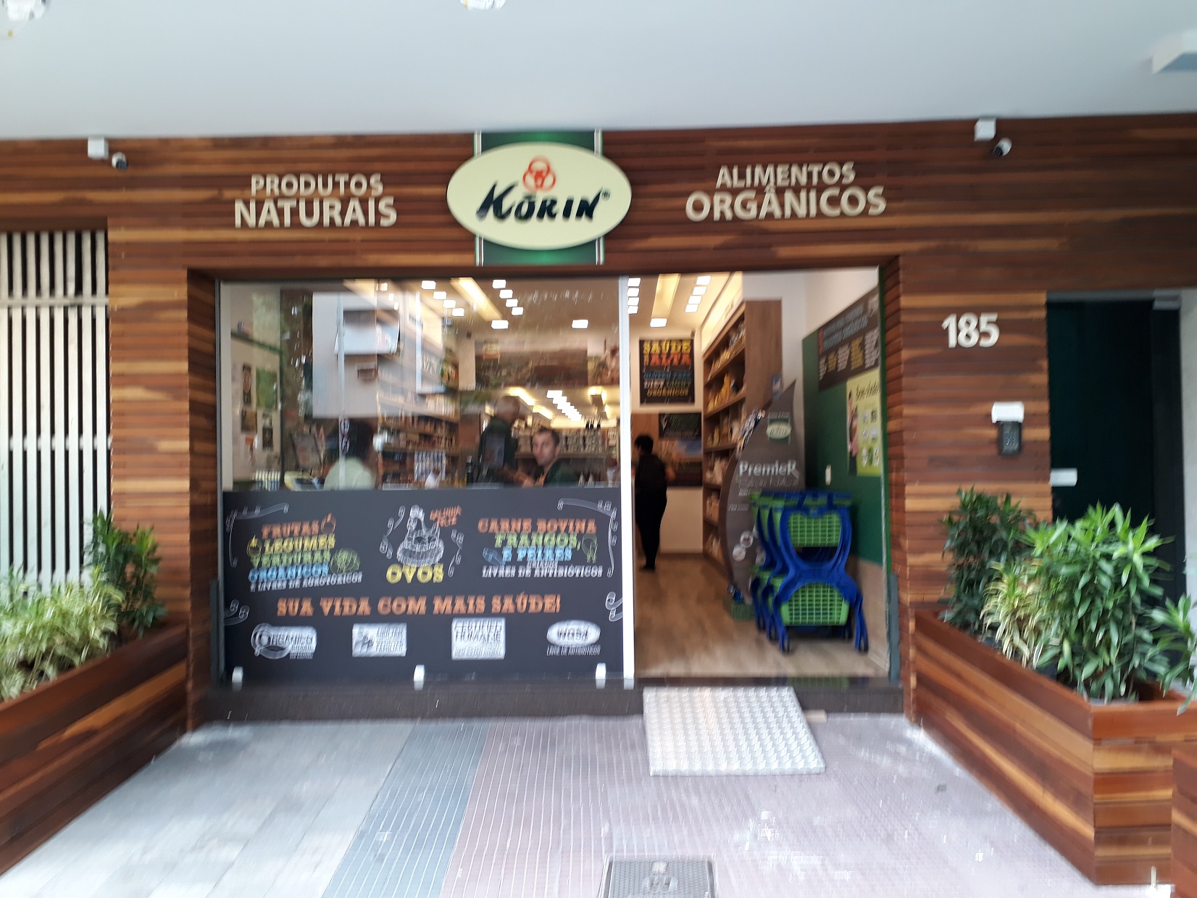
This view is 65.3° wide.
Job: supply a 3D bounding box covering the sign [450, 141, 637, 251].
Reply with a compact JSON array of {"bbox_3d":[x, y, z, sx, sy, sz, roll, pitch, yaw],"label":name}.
[{"bbox_3d":[-0.313,-1.338,4.991,0.978,0.569,0.080,-1,-1,1],"label":"sign"}]

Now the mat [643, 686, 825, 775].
[{"bbox_3d":[0.645,1.399,4.685,0.801,0.180,0.856,-1,-1,1],"label":"mat"}]

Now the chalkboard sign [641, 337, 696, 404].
[{"bbox_3d":[0.935,-1.045,12.660,0.740,0.889,0.025,-1,-1,1],"label":"chalkboard sign"}]

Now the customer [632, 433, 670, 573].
[{"bbox_3d":[0.647,0.647,11.326,0.400,1.635,0.520,-2,-2,42],"label":"customer"}]

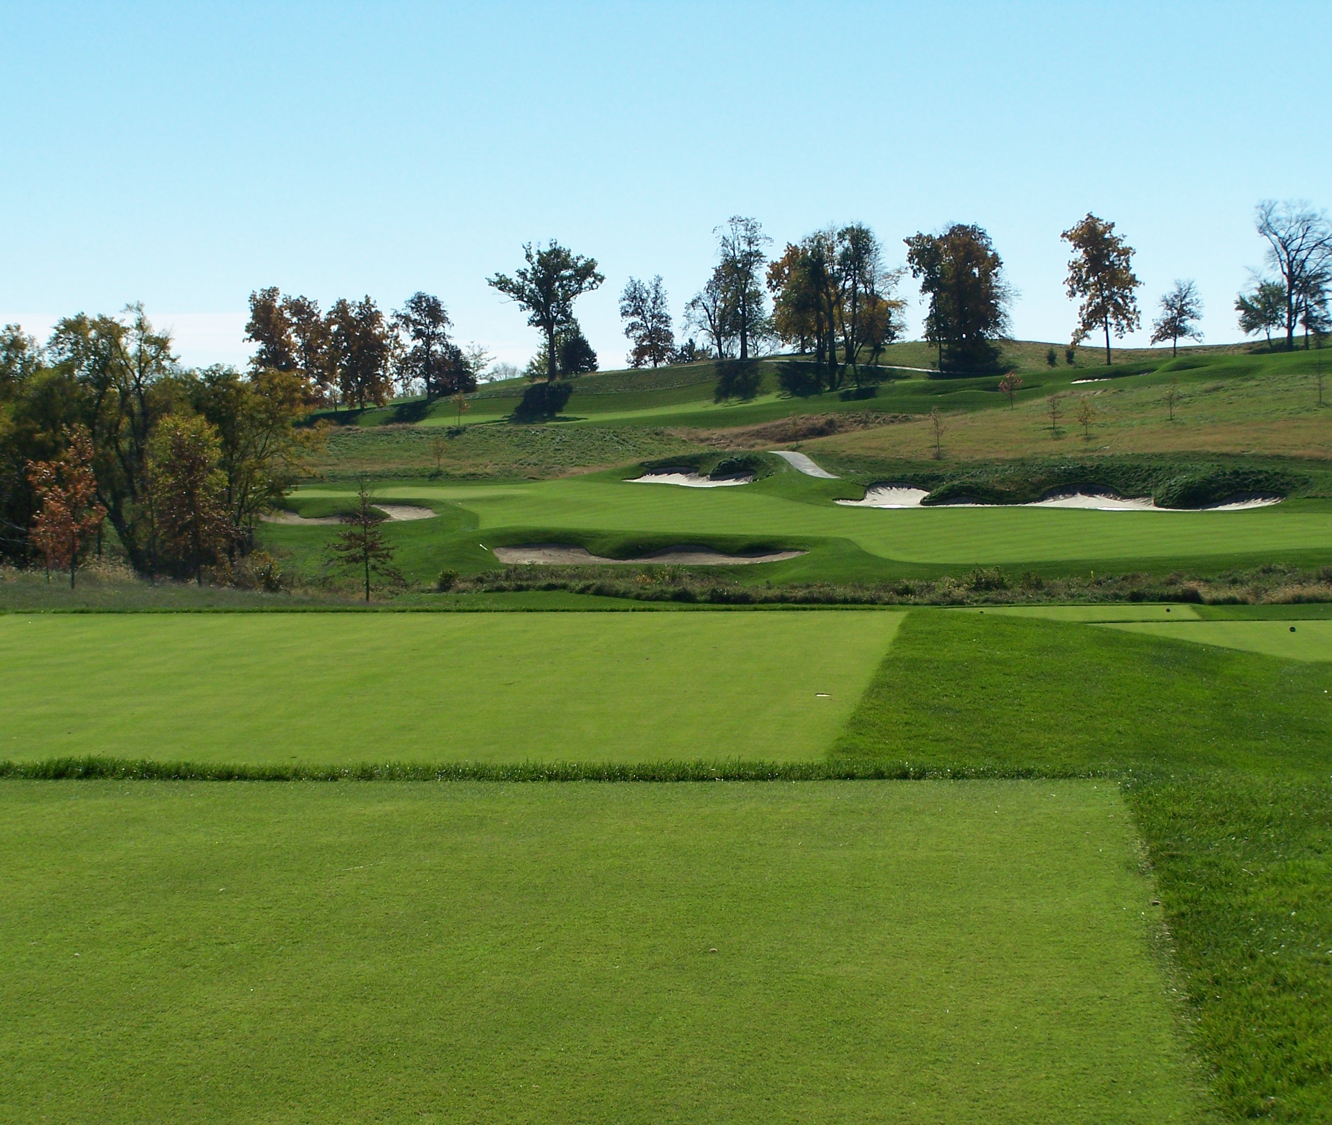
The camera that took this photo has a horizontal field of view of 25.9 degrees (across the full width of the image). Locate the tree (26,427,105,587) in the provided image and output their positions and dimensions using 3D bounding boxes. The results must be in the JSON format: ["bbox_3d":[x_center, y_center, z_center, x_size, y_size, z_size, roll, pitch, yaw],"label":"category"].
[{"bbox_3d":[-20.300,-1.857,98.000,2.688,5.493,2.554,-1,3,-12],"label":"tree"}]

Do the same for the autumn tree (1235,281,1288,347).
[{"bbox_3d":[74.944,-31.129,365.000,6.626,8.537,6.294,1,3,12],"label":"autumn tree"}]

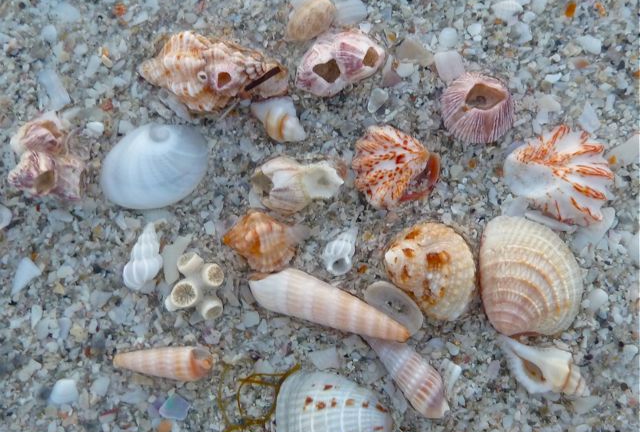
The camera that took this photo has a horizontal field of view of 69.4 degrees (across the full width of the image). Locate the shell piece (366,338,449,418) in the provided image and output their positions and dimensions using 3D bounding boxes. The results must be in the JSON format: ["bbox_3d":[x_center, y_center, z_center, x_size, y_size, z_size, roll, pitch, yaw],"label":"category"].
[{"bbox_3d":[0.022,0.041,0.117,0.028,0.009,0.011,43,81,8],"label":"shell piece"}]

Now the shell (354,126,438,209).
[{"bbox_3d":[0.021,-0.014,0.129,0.024,0.009,0.023,-14,78,-3],"label":"shell"}]

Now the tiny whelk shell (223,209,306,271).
[{"bbox_3d":[-0.015,0.007,0.123,0.022,0.013,0.016,-8,78,-2],"label":"tiny whelk shell"}]

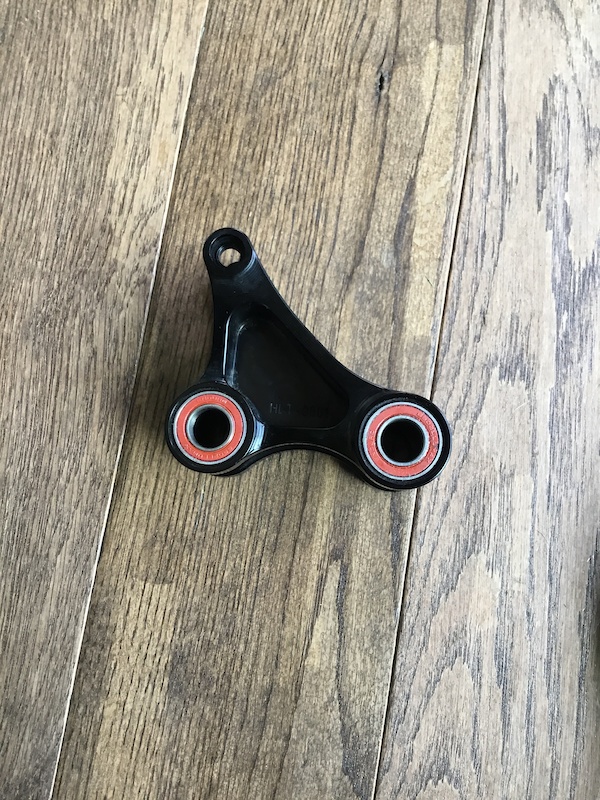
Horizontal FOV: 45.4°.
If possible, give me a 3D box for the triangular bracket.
[{"bbox_3d":[0.005,-0.017,0.275,0.105,0.030,0.096,5,82,4],"label":"triangular bracket"}]

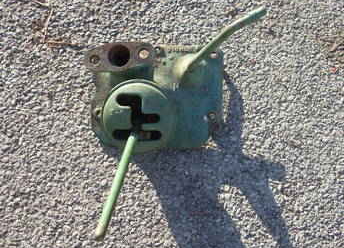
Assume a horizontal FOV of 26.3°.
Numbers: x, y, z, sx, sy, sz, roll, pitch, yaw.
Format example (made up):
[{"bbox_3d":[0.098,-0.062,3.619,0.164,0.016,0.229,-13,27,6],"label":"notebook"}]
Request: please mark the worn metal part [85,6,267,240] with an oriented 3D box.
[{"bbox_3d":[-0.003,0.015,1.140,0.265,0.280,0.315,0,78,0],"label":"worn metal part"}]

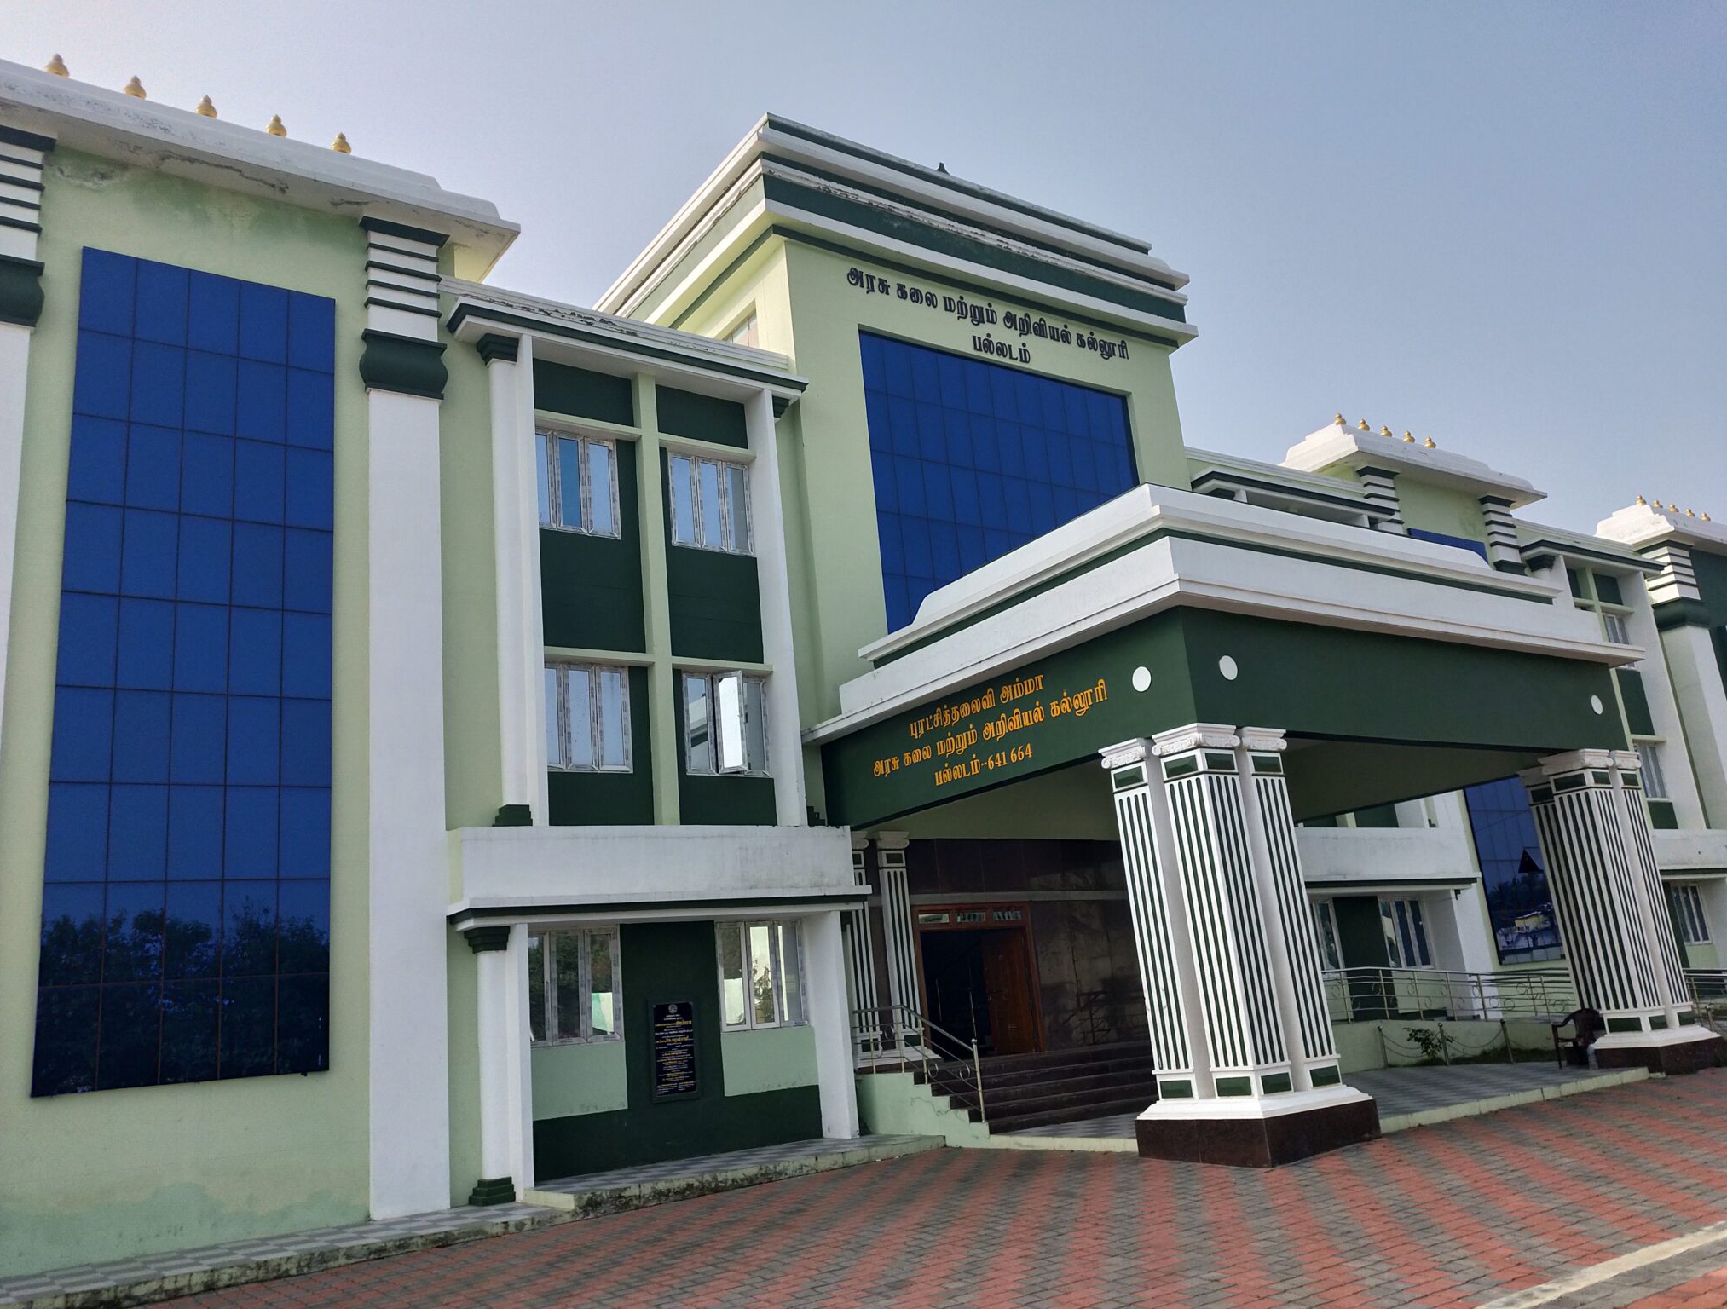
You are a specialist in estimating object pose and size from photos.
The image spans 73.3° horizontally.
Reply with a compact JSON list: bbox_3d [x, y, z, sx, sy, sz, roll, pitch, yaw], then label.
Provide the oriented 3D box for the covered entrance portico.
[{"bbox_3d":[5.674,2.797,16.570,10.483,6.665,6.961,5,-18,-34],"label":"covered entrance portico"}]

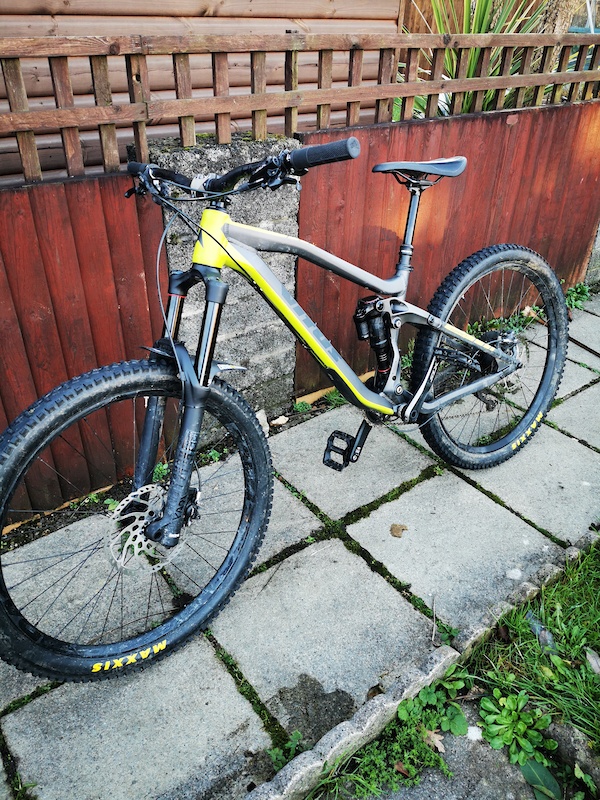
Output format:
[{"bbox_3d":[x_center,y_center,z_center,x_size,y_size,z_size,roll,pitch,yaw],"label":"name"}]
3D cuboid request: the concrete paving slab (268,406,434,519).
[{"bbox_3d":[0.147,0.206,2.103,0.451,0.045,0.449,-22,40,-31],"label":"concrete paving slab"}]

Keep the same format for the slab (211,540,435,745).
[{"bbox_3d":[0.058,0.575,1.548,0.449,0.045,0.442,-22,40,-31],"label":"slab"}]

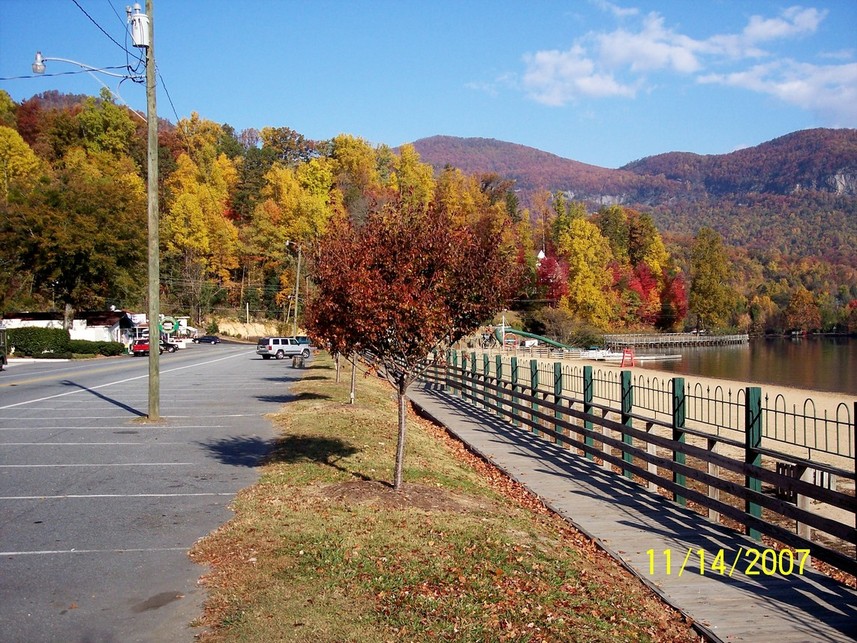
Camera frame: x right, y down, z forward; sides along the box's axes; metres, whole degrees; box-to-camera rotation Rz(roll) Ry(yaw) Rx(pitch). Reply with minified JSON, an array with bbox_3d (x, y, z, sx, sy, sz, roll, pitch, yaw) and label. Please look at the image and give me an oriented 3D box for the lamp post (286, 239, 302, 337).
[{"bbox_3d":[-12.580,-2.262,91.000,1.450,10.700,0.400,0,0,-6],"label":"lamp post"}]

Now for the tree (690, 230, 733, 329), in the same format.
[{"bbox_3d":[70.668,-10.400,242.000,10.800,26.500,10.500,0,0,0],"label":"tree"}]

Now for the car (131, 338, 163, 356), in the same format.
[{"bbox_3d":[-27.304,2.511,94.000,1.820,1.720,4.600,0,0,-2],"label":"car"}]

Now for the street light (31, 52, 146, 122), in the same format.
[{"bbox_3d":[-7.450,-5.160,21.250,2.420,1.520,0.330,0,-1,-6],"label":"street light"}]

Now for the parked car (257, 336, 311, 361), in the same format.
[{"bbox_3d":[-11.982,2.231,79.800,1.900,1.830,4.750,0,0,43],"label":"parked car"}]

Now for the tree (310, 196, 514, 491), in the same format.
[{"bbox_3d":[-0.196,0.276,11.850,2.560,3.570,2.500,0,0,0],"label":"tree"}]

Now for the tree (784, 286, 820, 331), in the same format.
[{"bbox_3d":[176.214,-5.418,455.000,17.000,21.800,16.500,0,0,0],"label":"tree"}]

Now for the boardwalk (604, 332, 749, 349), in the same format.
[{"bbox_3d":[54.200,4.100,204.000,3.000,2.300,60.000,0,0,43],"label":"boardwalk"}]

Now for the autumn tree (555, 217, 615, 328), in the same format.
[{"bbox_3d":[33.439,-9.860,207.000,12.700,24.800,12.000,0,0,0],"label":"autumn tree"}]

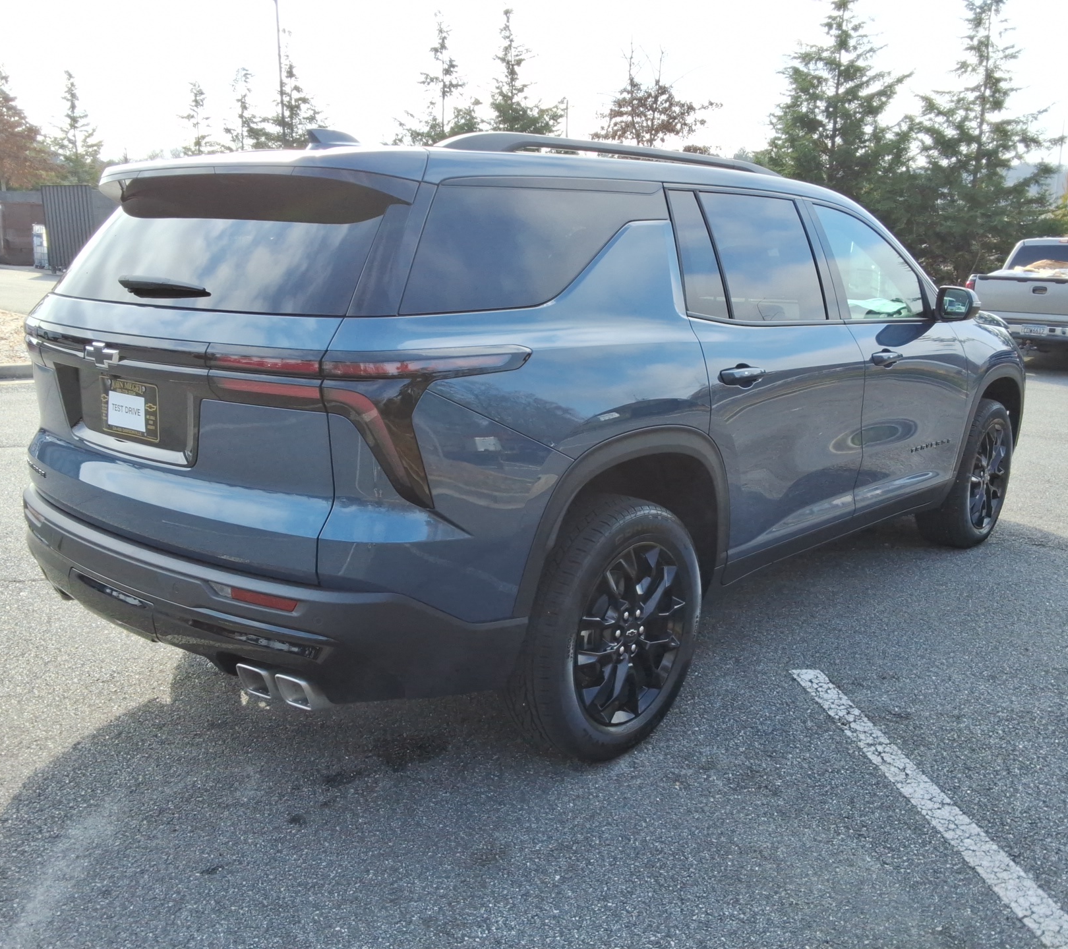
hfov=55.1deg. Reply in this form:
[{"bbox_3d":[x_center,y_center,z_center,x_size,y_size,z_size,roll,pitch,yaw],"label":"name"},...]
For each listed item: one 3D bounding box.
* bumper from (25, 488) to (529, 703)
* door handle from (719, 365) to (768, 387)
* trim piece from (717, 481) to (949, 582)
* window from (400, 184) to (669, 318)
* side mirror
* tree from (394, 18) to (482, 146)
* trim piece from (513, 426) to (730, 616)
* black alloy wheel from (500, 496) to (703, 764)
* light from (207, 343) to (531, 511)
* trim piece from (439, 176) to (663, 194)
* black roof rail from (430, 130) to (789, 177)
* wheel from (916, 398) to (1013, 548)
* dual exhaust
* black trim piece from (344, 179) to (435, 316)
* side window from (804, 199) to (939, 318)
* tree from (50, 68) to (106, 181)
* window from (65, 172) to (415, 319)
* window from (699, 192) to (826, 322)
[{"bbox_3d":[-0.957,0.294,3.035,1.970,0.410,0.670,10,15,41],"label":"bumper"},{"bbox_3d":[0.662,-0.305,3.240,0.060,0.060,0.270,10,15,41],"label":"door handle"},{"bbox_3d":[1.272,0.205,4.098,0.080,0.125,2.050,10,15,41],"label":"trim piece"},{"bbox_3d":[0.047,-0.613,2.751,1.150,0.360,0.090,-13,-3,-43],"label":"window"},{"bbox_3d":[1.822,-0.732,4.400,0.220,0.155,0.160,10,15,41],"label":"side mirror"},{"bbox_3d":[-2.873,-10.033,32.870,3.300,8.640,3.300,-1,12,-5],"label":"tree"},{"bbox_3d":[0.258,0.151,2.892,0.100,0.565,1.010,11,16,40],"label":"trim piece"},{"bbox_3d":[0.203,0.445,3.064,0.260,0.780,0.785,11,16,40],"label":"black alloy wheel"},{"bbox_3d":[-0.394,-0.136,2.513,0.520,0.380,0.600,10,15,41],"label":"light"},{"bbox_3d":[0.080,-0.789,2.784,0.030,0.050,0.890,-7,6,45],"label":"trim piece"},{"bbox_3d":[0.343,-0.958,3.139,0.070,0.080,1.740,11,16,40],"label":"black roof rail"},{"bbox_3d":[2.244,-0.020,5.314,0.260,0.780,0.785,11,16,40],"label":"wheel"},{"bbox_3d":[-0.636,0.539,2.670,0.330,0.098,0.125,10,15,41],"label":"dual exhaust"},{"bbox_3d":[-0.323,-0.524,2.399,0.140,0.370,0.070,14,-24,6],"label":"black trim piece"},{"bbox_3d":[1.393,-0.853,4.177,0.090,0.480,1.020,-17,-3,43],"label":"side window"},{"bbox_3d":[-15.583,-10.597,35.000,2.200,6.400,2.200,0,12,0],"label":"tree"},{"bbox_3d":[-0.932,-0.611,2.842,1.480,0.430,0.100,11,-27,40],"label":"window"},{"bbox_3d":[0.808,-0.730,3.489,0.050,0.430,0.690,-11,1,43],"label":"window"}]

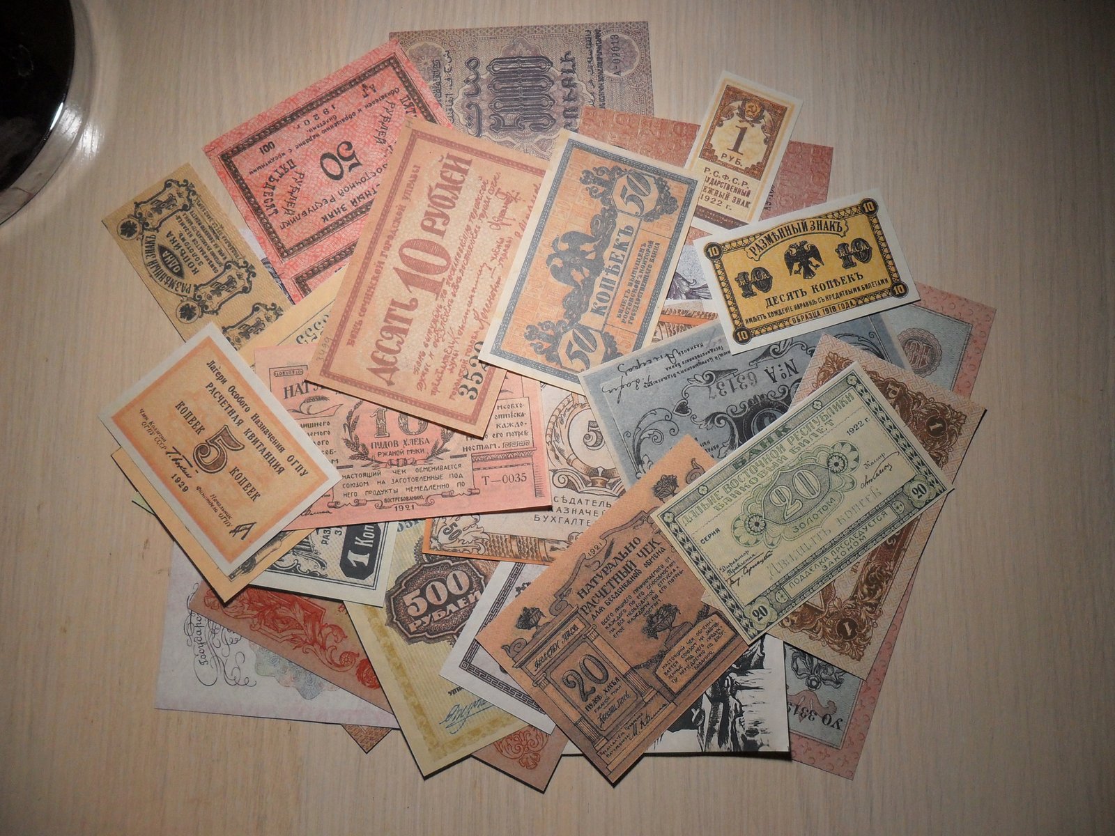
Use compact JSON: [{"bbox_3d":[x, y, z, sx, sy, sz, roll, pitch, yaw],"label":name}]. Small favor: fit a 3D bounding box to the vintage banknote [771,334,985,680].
[{"bbox_3d":[0.119,0.035,0.358,0.074,0.002,0.123,26,82,2],"label":"vintage banknote"}]

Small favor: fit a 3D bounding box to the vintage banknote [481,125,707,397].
[{"bbox_3d":[0.016,-0.064,0.369,0.064,0.002,0.108,20,82,1],"label":"vintage banknote"}]

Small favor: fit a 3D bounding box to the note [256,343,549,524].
[{"bbox_3d":[-0.063,0.004,0.358,0.115,0.002,0.077,-6,82,-2],"label":"note"}]

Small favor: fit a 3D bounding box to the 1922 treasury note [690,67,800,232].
[{"bbox_3d":[0.078,-0.115,0.377,0.038,0.002,0.068,22,82,2],"label":"1922 treasury note"}]

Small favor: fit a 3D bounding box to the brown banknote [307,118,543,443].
[{"bbox_3d":[-0.047,-0.060,0.367,0.077,0.002,0.120,19,82,1],"label":"brown banknote"}]

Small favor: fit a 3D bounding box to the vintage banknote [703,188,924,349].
[{"bbox_3d":[0.106,-0.063,0.371,0.085,0.002,0.052,-16,83,-3],"label":"vintage banknote"}]

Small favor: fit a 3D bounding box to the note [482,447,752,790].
[{"bbox_3d":[0.037,0.076,0.351,0.119,0.002,0.079,-44,85,-6],"label":"note"}]

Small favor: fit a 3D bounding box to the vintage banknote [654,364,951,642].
[{"bbox_3d":[0.101,0.034,0.358,0.108,0.002,0.065,-36,84,-6],"label":"vintage banknote"}]

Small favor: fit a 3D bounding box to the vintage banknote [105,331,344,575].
[{"bbox_3d":[-0.137,0.011,0.355,0.058,0.002,0.086,-42,85,-6],"label":"vintage banknote"}]

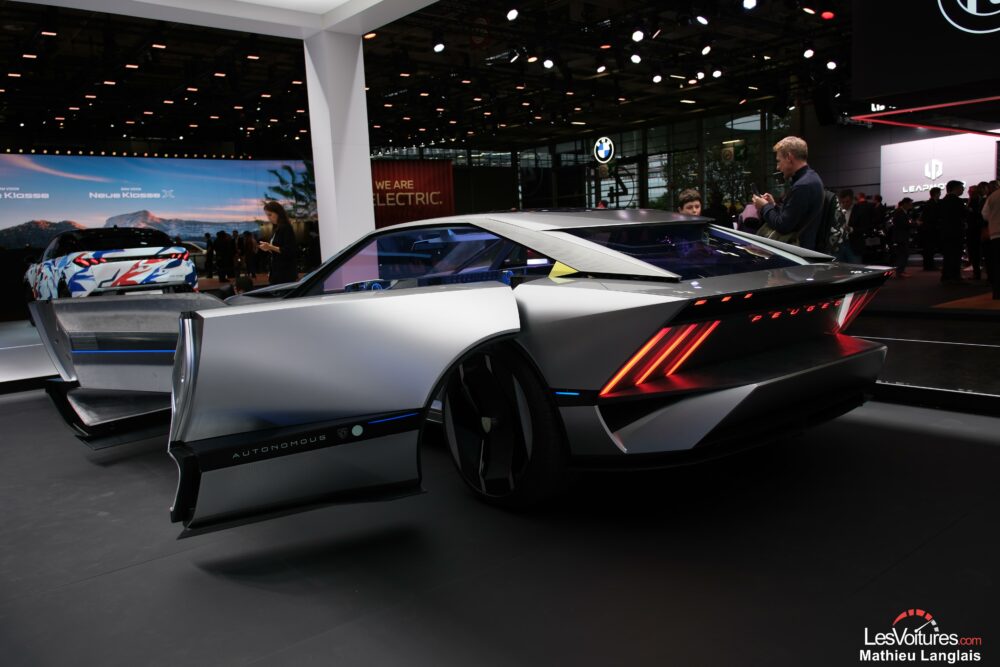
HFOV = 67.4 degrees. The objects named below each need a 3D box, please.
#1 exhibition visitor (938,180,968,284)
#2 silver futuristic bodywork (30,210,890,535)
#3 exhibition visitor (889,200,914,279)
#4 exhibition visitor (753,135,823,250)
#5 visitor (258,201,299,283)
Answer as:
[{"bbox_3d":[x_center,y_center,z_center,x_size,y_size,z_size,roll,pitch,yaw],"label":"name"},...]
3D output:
[{"bbox_3d":[7.938,-1.764,13.100,0.360,1.760,0.500,-2,8,3],"label":"exhibition visitor"},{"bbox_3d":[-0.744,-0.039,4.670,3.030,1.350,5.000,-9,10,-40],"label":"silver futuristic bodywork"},{"bbox_3d":[8.350,-1.976,15.600,0.400,1.660,0.480,0,8,21],"label":"exhibition visitor"},{"bbox_3d":[2.000,-0.464,5.219,0.580,1.770,0.520,1,8,25],"label":"exhibition visitor"},{"bbox_3d":[-2.299,-0.568,8.037,0.480,1.670,0.460,-4,8,-11],"label":"visitor"}]

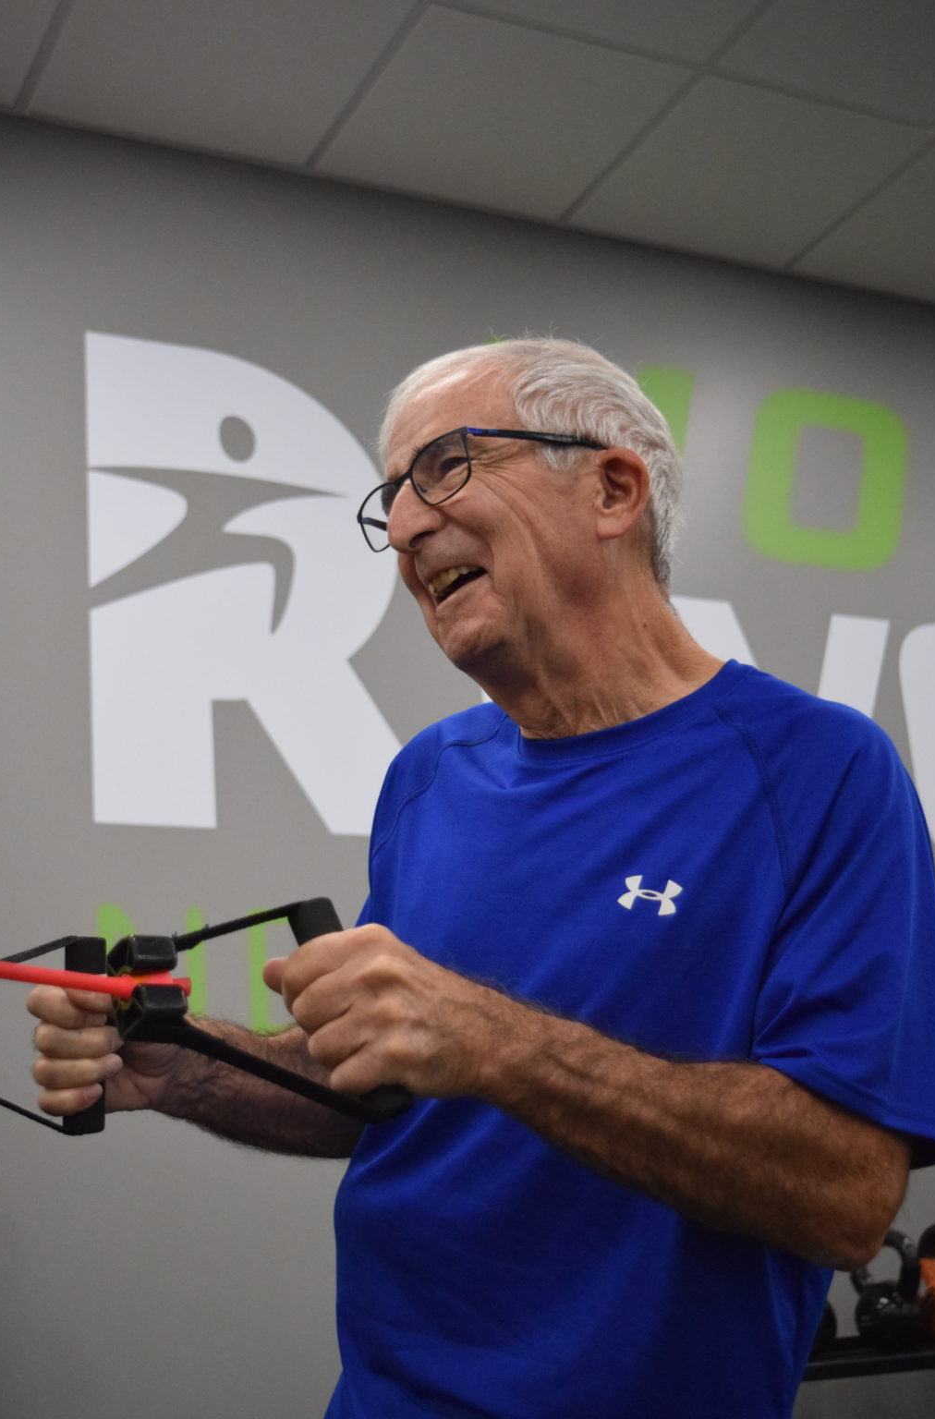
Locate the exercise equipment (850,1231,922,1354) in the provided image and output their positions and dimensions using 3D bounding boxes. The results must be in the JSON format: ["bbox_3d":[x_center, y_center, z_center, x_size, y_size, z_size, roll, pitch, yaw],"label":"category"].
[{"bbox_3d":[0.778,1.072,3.706,0.132,0.215,0.150,13,-25,-43],"label":"exercise equipment"}]

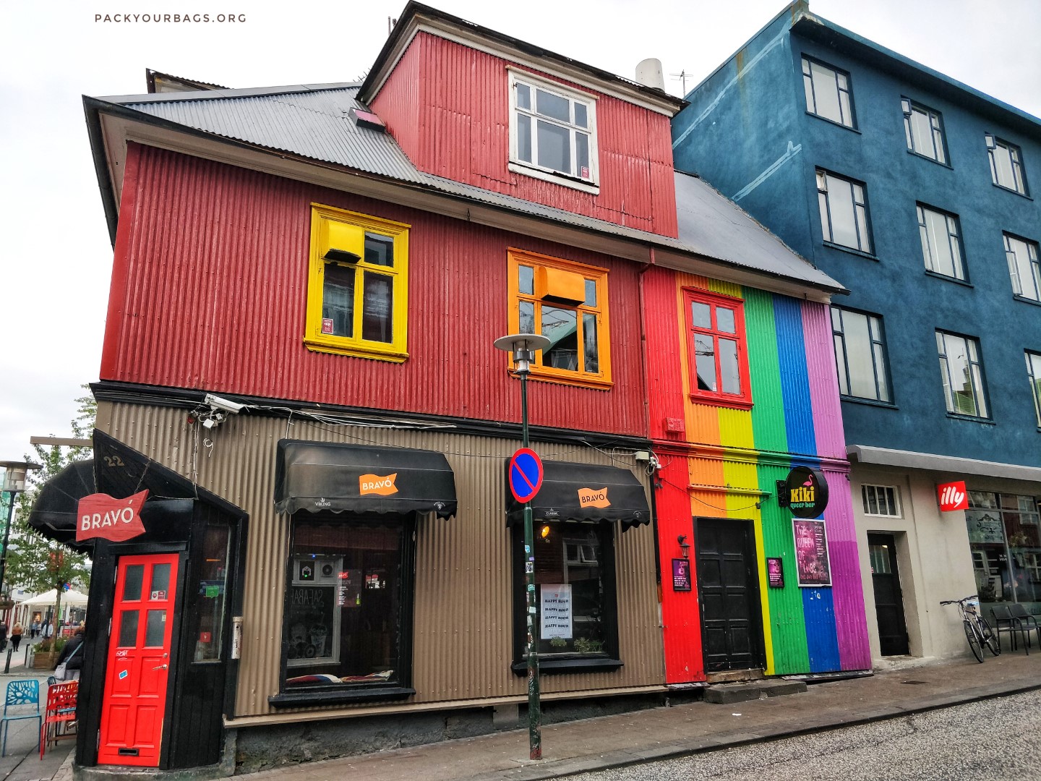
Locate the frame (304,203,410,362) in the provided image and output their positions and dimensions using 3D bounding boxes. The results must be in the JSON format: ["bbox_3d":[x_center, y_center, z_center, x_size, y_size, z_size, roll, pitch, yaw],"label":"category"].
[{"bbox_3d":[-2.093,-1.397,9.413,1.370,1.970,0.200,7,-16,-25],"label":"frame"}]

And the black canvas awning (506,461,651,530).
[{"bbox_3d":[0.799,1.418,9.846,1.870,0.960,0.740,7,-16,-25],"label":"black canvas awning"}]

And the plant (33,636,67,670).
[{"bbox_3d":[-14.125,7.912,21.707,1.000,0.950,0.800,7,-16,-25],"label":"plant"}]

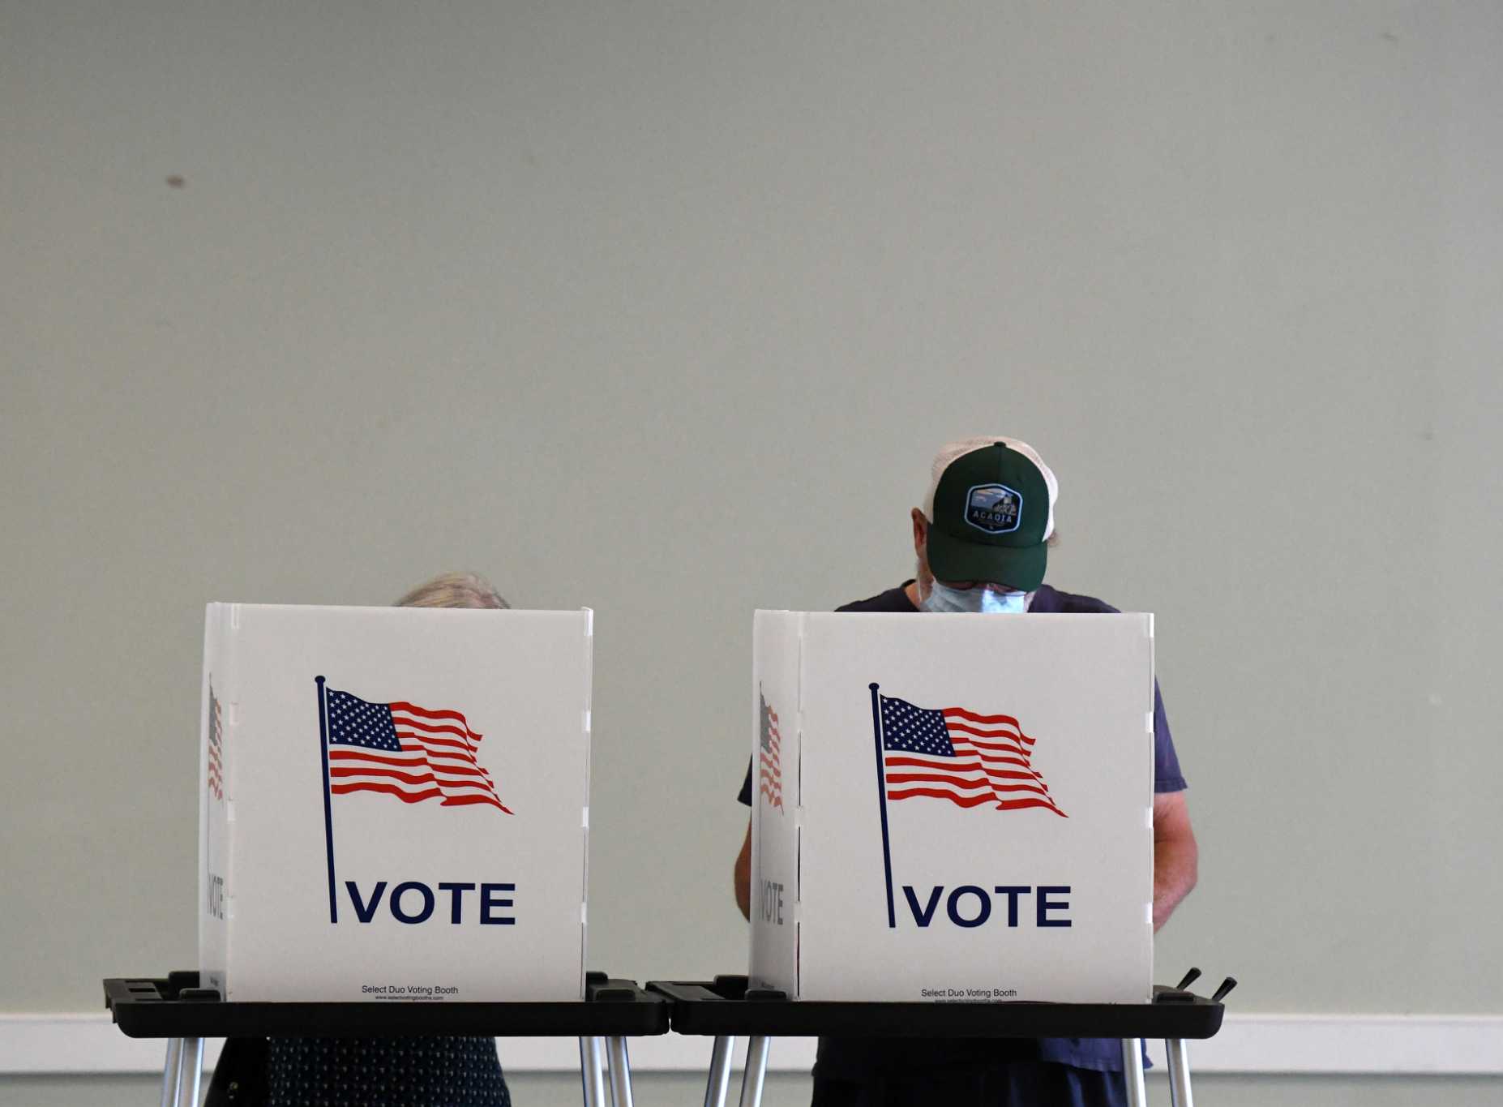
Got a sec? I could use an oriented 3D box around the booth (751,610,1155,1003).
[{"bbox_3d":[0.282,0.354,13.540,0.490,0.550,0.430,0,0,-7],"label":"booth"}]

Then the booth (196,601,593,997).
[{"bbox_3d":[-0.495,0.346,13.430,0.490,0.550,0.430,1,0,-7],"label":"booth"}]

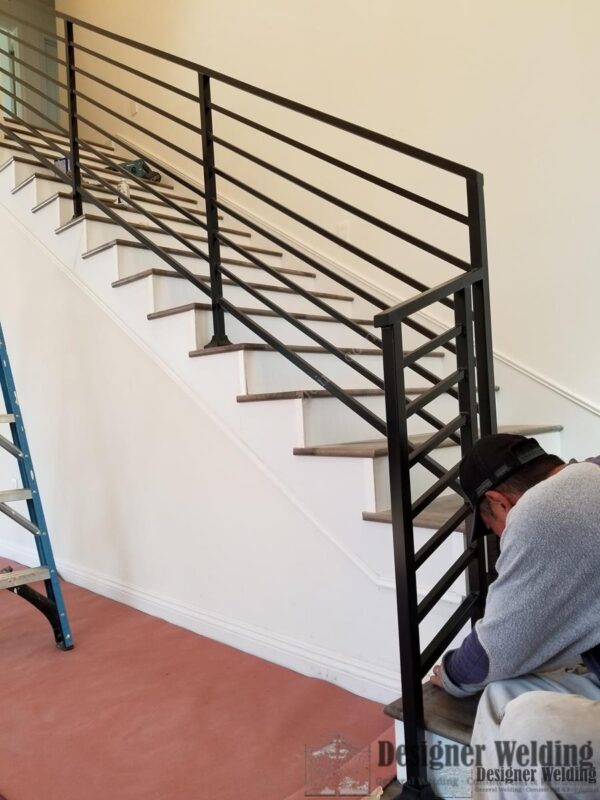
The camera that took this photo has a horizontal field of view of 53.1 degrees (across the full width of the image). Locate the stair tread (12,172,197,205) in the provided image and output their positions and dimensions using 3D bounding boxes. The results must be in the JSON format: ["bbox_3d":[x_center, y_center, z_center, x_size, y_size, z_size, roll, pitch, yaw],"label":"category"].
[{"bbox_3d":[-1.078,-1.202,3.762,0.331,0.024,1.263,-4,-1,45],"label":"stair tread"}]

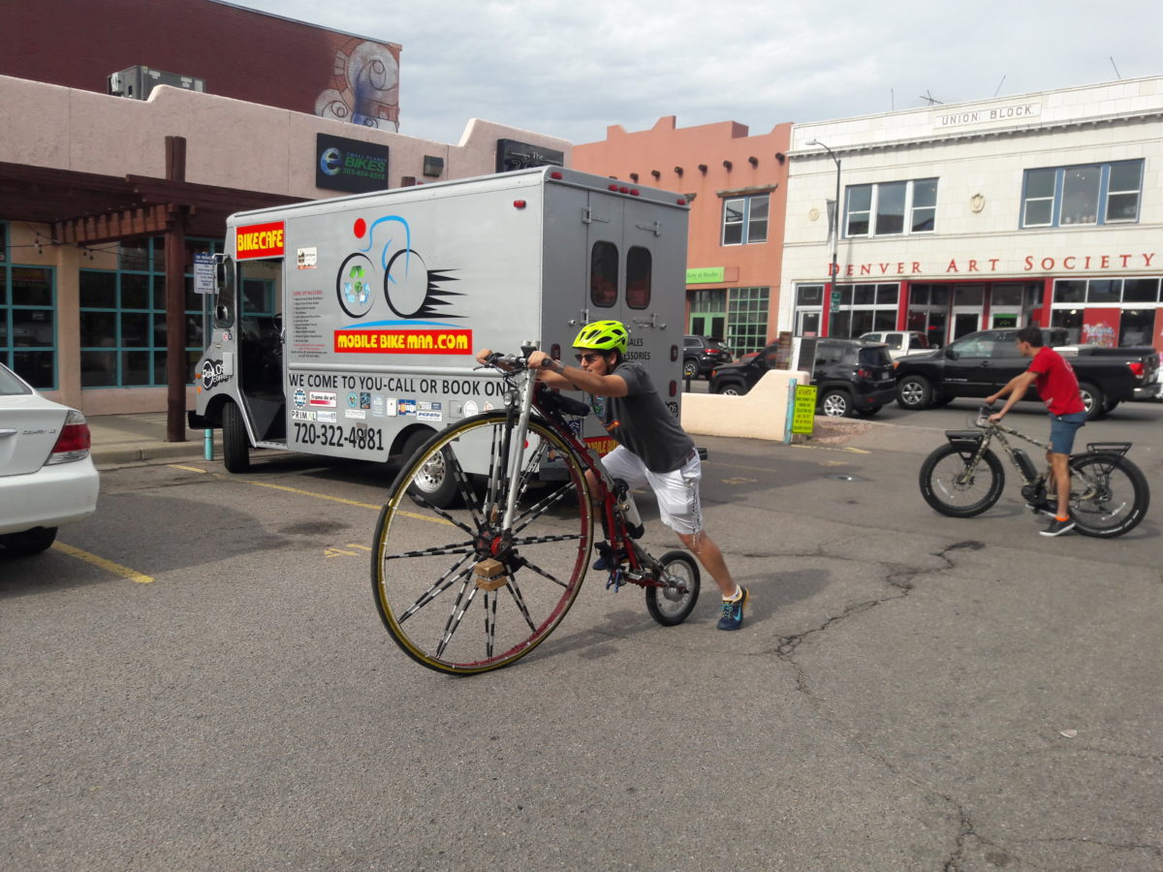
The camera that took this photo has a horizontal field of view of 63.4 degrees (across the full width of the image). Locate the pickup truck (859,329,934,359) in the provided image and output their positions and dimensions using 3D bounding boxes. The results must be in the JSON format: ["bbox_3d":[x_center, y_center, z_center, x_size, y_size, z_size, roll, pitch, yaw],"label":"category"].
[{"bbox_3d":[10.183,-2.538,31.256,5.350,1.770,1.880,5,7,39],"label":"pickup truck"}]

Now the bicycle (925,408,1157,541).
[{"bbox_3d":[3.995,0.296,8.350,1.920,1.080,0.700,6,7,41],"label":"bicycle"}]

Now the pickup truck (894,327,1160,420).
[{"bbox_3d":[9.738,-1.441,21.215,5.700,1.930,2.020,5,7,39],"label":"pickup truck"}]

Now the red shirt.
[{"bbox_3d":[4.195,-0.487,8.300,0.330,0.620,0.500,-8,-3,41],"label":"red shirt"}]

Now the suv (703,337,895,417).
[{"bbox_3d":[4.947,-1.323,21.530,4.230,1.700,1.820,6,7,40],"label":"suv"}]

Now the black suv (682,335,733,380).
[{"bbox_3d":[3.643,-3.199,37.869,4.820,1.760,1.940,5,7,39],"label":"black suv"}]

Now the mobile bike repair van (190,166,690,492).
[{"bbox_3d":[-1.789,-0.986,10.312,5.944,2.950,2.170,5,7,40],"label":"mobile bike repair van"}]

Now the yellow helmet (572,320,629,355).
[{"bbox_3d":[0.100,-0.494,4.720,0.285,0.175,0.215,-7,9,-27],"label":"yellow helmet"}]

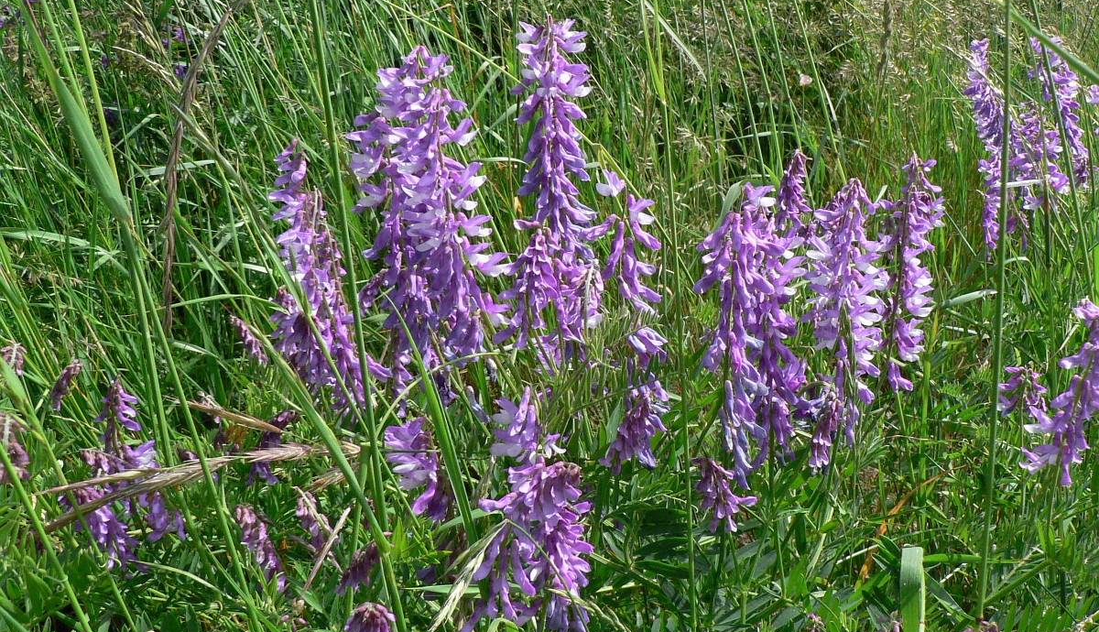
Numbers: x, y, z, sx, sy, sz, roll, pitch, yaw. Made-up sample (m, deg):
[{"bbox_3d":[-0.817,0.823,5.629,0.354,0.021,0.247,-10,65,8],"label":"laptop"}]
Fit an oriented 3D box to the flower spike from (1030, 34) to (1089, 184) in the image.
[{"bbox_3d":[0.410,-0.166,0.920,0.047,0.110,0.043,0,18,0],"label":"flower spike"}]

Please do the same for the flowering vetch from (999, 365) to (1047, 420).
[{"bbox_3d":[0.282,0.045,0.680,0.029,0.026,0.026,0,18,0],"label":"flowering vetch"}]

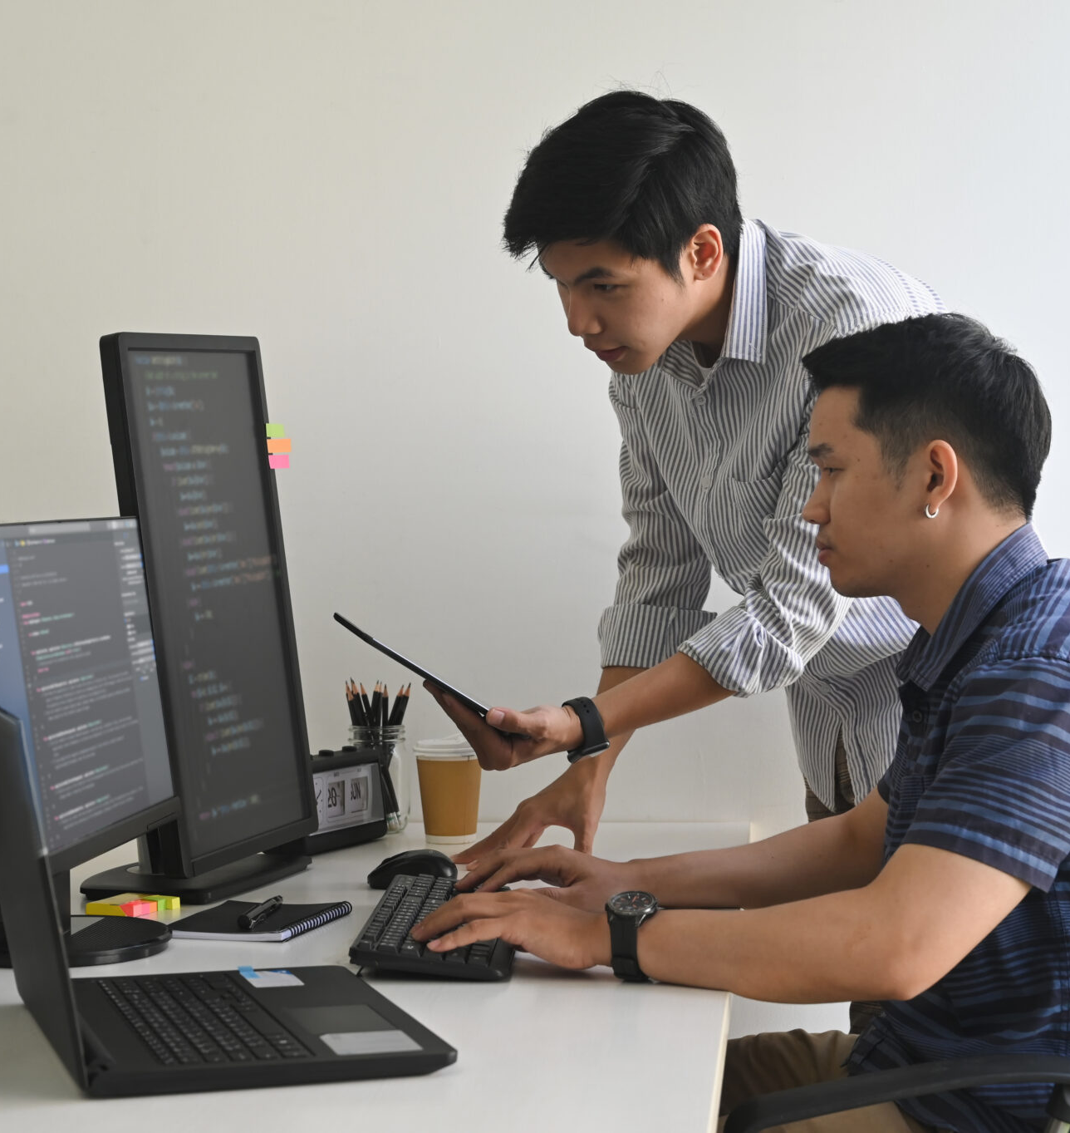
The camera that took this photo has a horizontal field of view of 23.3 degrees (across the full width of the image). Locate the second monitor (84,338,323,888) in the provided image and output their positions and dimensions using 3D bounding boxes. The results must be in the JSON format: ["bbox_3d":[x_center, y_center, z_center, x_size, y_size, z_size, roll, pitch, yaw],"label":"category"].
[{"bbox_3d":[-0.382,0.048,2.788,0.190,0.592,0.340,0,2,18],"label":"second monitor"}]

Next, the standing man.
[{"bbox_3d":[0.204,0.272,2.863,0.670,1.580,0.540,-2,3,-33],"label":"standing man"}]

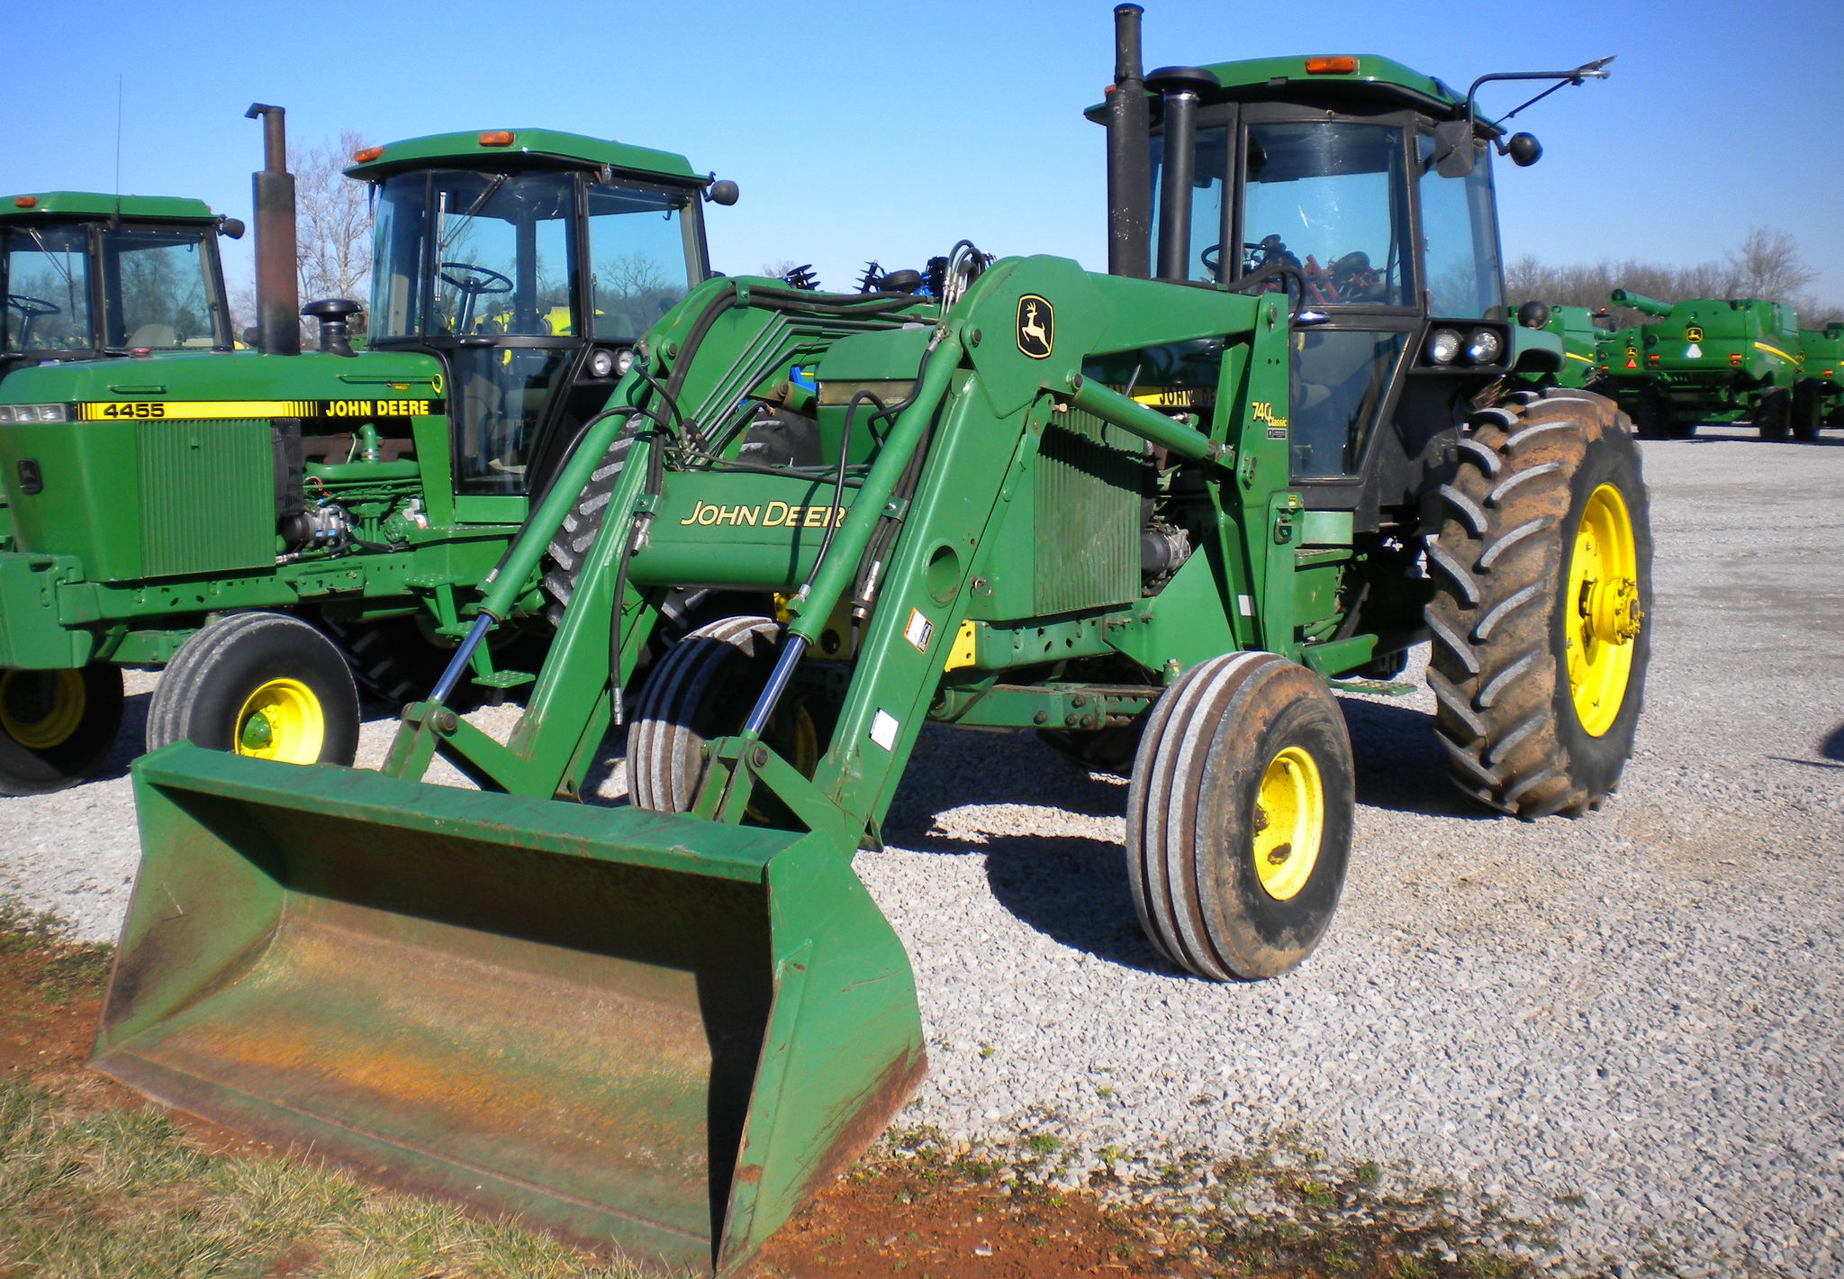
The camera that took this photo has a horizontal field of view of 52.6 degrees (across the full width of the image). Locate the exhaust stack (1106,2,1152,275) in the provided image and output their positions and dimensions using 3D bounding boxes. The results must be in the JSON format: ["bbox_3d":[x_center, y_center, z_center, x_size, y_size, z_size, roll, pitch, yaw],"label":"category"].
[{"bbox_3d":[0.737,-1.688,6.682,0.155,1.130,0.155,4,9,34],"label":"exhaust stack"}]

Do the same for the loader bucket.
[{"bbox_3d":[-1.044,0.711,4.386,2.090,0.800,0.730,4,9,34],"label":"loader bucket"}]

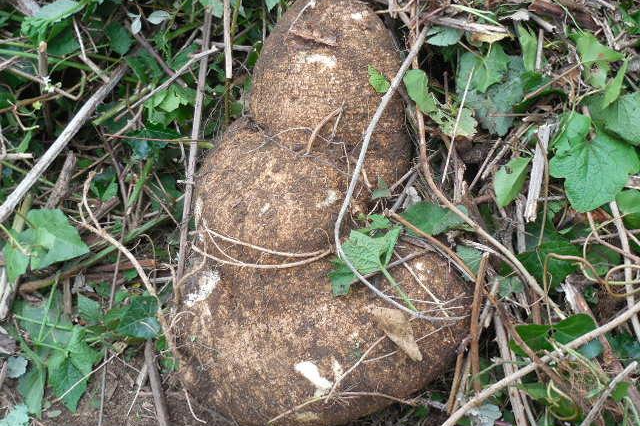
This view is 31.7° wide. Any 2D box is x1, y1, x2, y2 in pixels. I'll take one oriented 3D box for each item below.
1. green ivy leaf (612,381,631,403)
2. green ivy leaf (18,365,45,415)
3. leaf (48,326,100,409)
[{"bbox_3d":[0.273,0.161,1.019,0.016,0.007,0.021,-14,67,-6],"label":"green ivy leaf"},{"bbox_3d":[-0.288,0.177,1.127,0.026,0.015,0.055,-26,59,9],"label":"green ivy leaf"},{"bbox_3d":[-0.247,0.156,1.129,0.052,0.022,0.089,-7,66,-3],"label":"leaf"}]

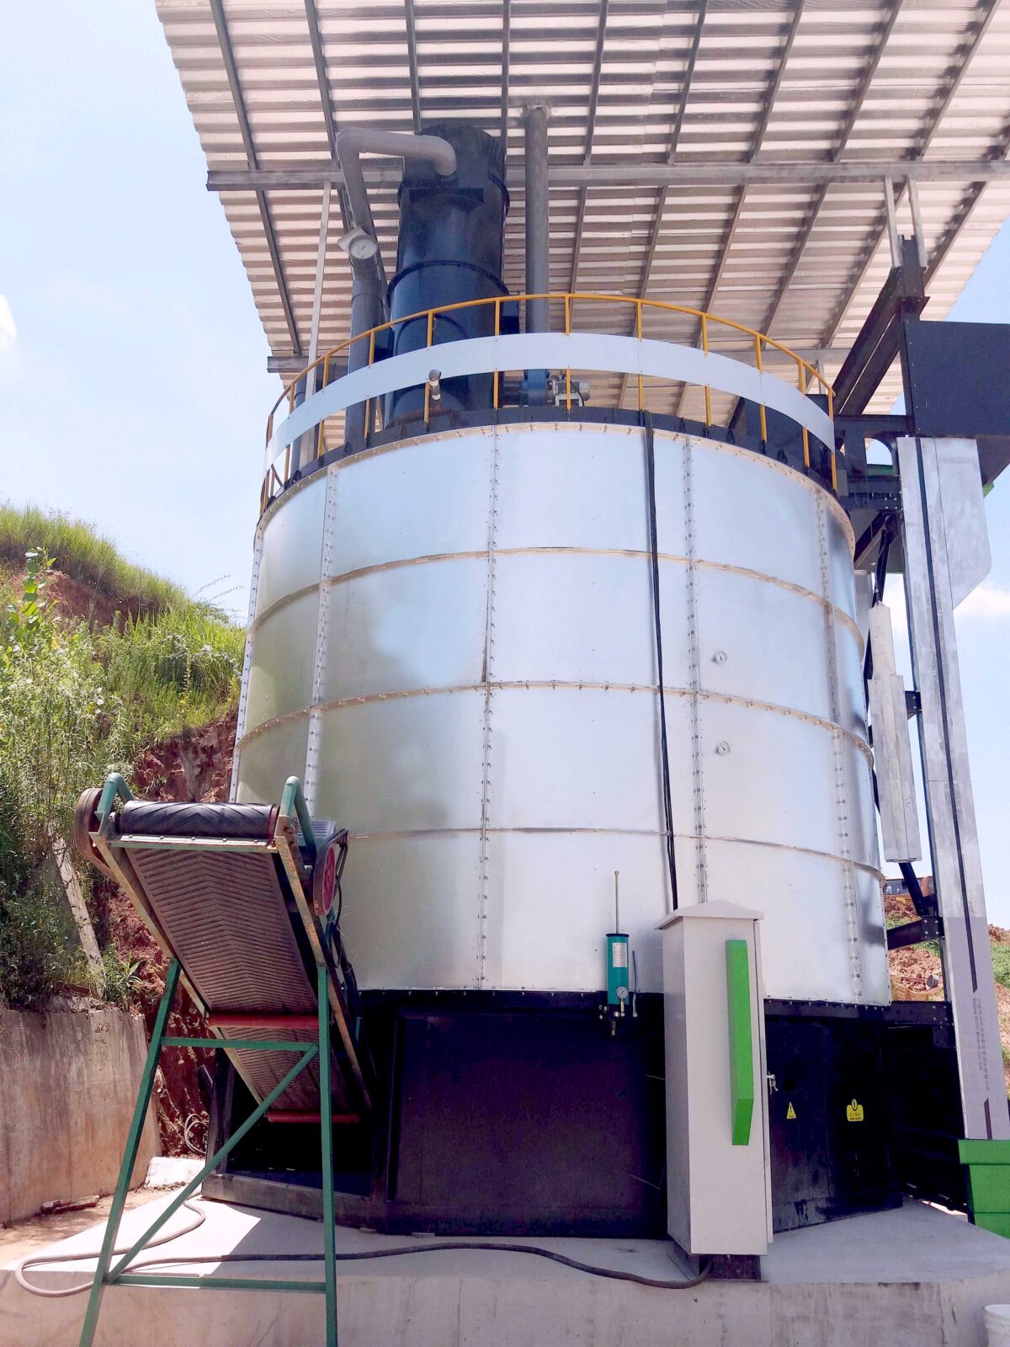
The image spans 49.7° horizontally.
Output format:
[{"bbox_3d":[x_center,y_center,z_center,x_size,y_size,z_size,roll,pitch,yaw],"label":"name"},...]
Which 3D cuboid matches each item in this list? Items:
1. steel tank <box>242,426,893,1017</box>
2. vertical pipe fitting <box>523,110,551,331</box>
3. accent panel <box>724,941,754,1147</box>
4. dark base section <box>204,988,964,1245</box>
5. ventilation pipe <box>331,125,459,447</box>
[{"bbox_3d":[0.428,0.976,10.364,5.898,4.142,5.898,1,-18,0],"label":"steel tank"},{"bbox_3d":[0.283,-3.939,9.592,0.204,2.666,0.204,1,-18,0],"label":"vertical pipe fitting"},{"bbox_3d":[1.286,2.004,5.956,0.085,1.073,0.123,2,-18,-1],"label":"accent panel"},{"bbox_3d":[0.486,3.633,9.493,5.928,1.449,5.606,1,-18,0],"label":"dark base section"},{"bbox_3d":[-0.938,-3.177,9.111,1.029,2.569,0.949,1,-18,0],"label":"ventilation pipe"}]

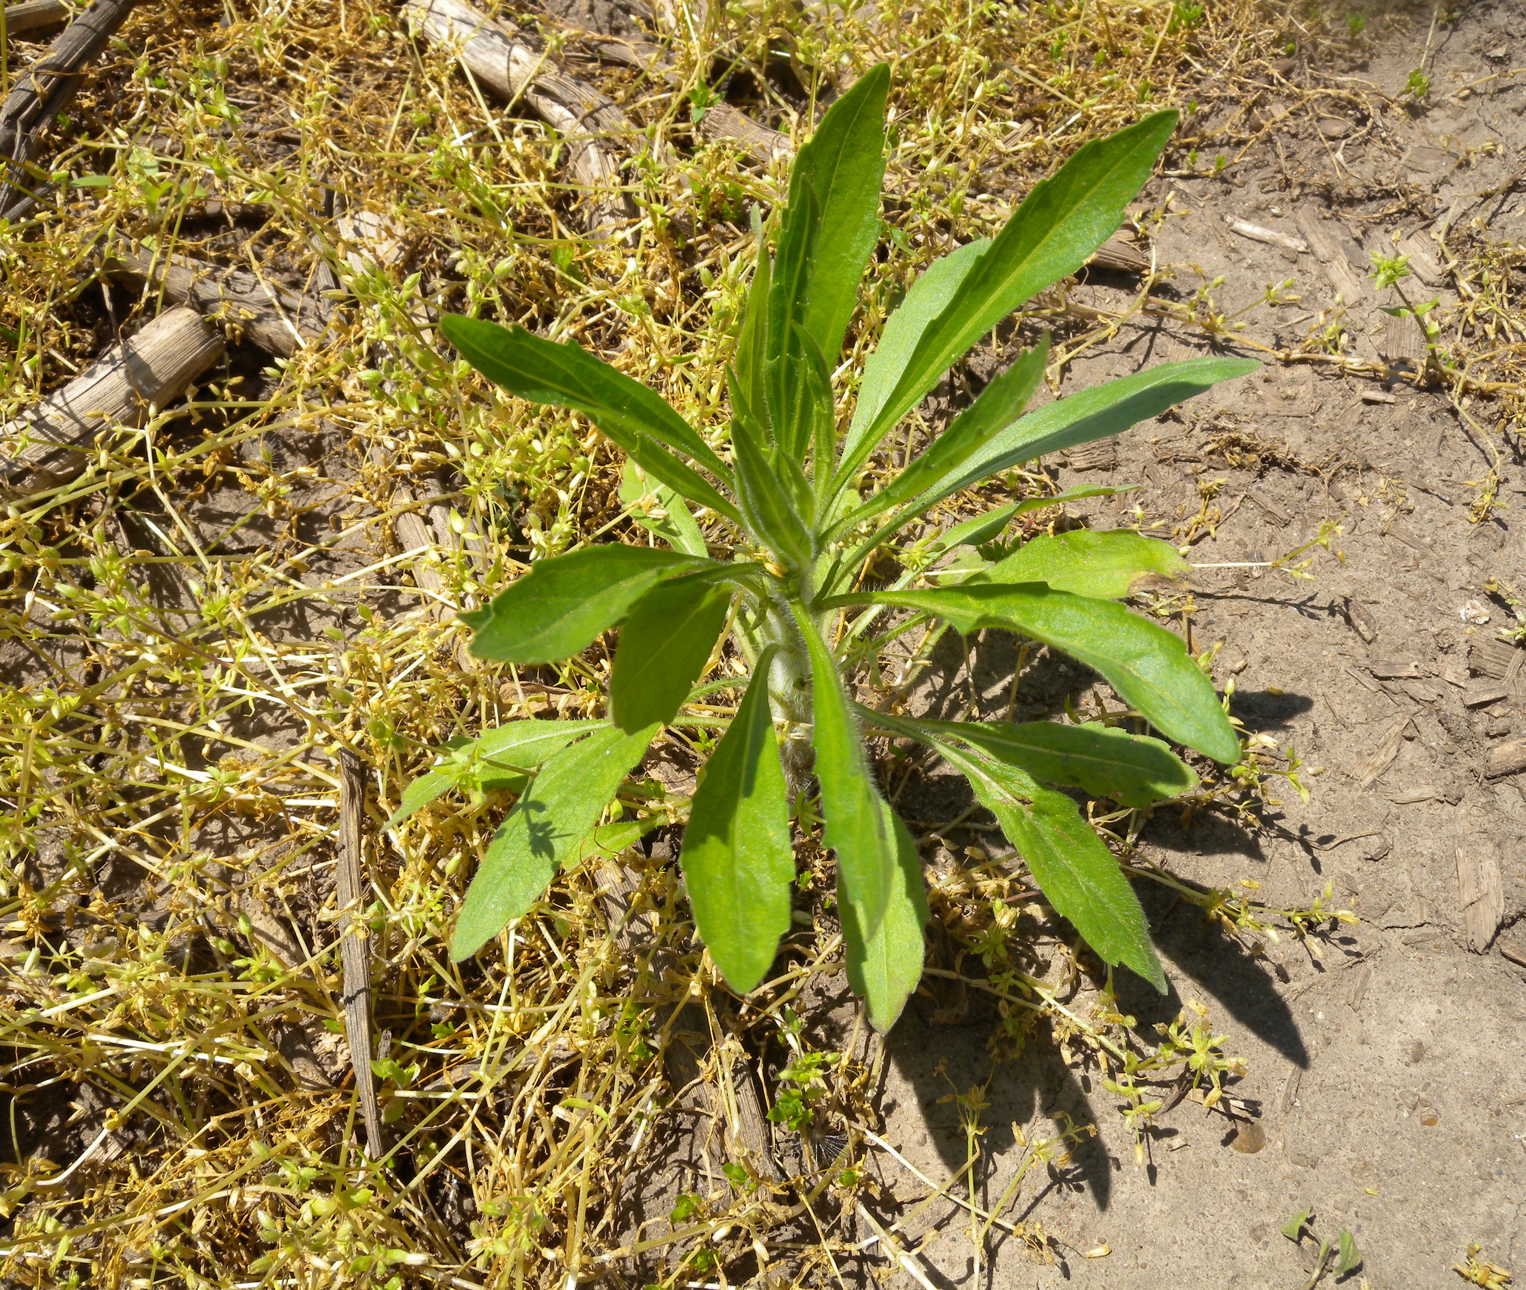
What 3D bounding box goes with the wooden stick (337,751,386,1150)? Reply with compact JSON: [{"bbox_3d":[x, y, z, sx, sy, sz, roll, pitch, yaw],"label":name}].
[{"bbox_3d":[-0.107,0.078,0.373,0.008,0.007,0.115,-10,59,-6],"label":"wooden stick"}]

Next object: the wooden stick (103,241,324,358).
[{"bbox_3d":[-0.200,-0.125,0.504,0.099,0.016,0.017,22,60,13],"label":"wooden stick"}]

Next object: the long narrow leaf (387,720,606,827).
[{"bbox_3d":[-0.075,0.037,0.393,0.067,0.014,0.022,-19,60,-11],"label":"long narrow leaf"}]

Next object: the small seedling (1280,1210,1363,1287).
[{"bbox_3d":[0.137,0.148,0.340,0.020,0.011,0.021,0,58,0],"label":"small seedling"}]

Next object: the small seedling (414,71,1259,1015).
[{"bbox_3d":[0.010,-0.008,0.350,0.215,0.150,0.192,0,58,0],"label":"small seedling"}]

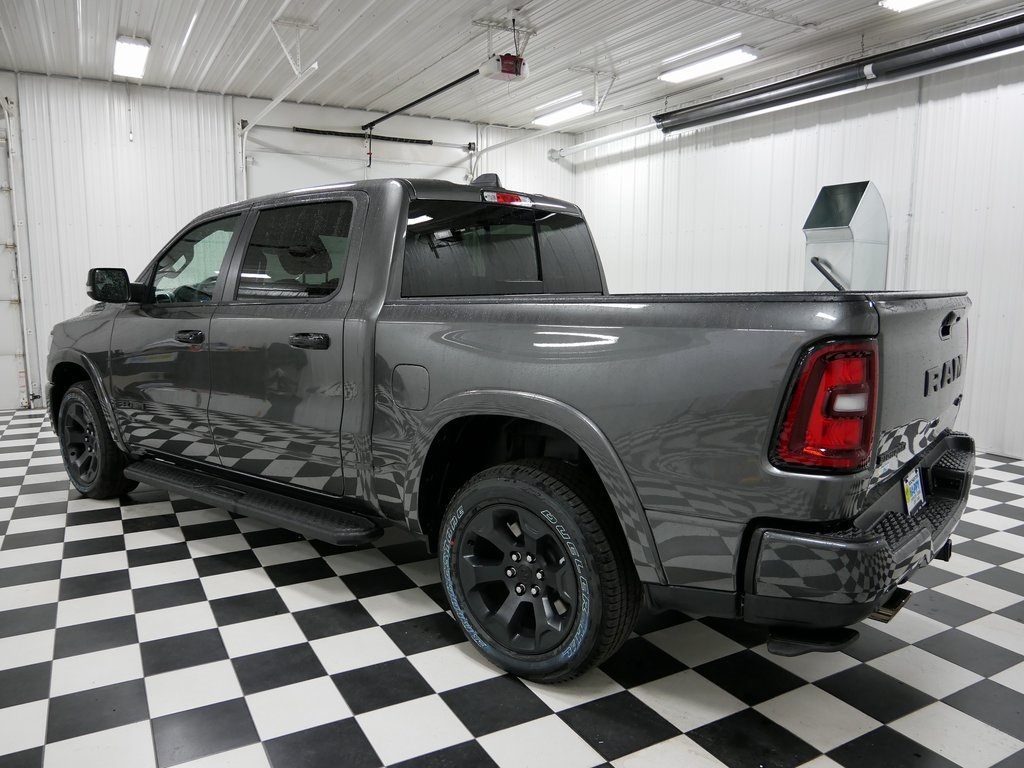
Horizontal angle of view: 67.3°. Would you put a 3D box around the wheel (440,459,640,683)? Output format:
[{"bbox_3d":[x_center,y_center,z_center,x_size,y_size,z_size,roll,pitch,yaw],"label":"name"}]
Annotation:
[{"bbox_3d":[0.088,0.692,2.893,0.800,0.800,0.275,6,10,38],"label":"wheel"}]

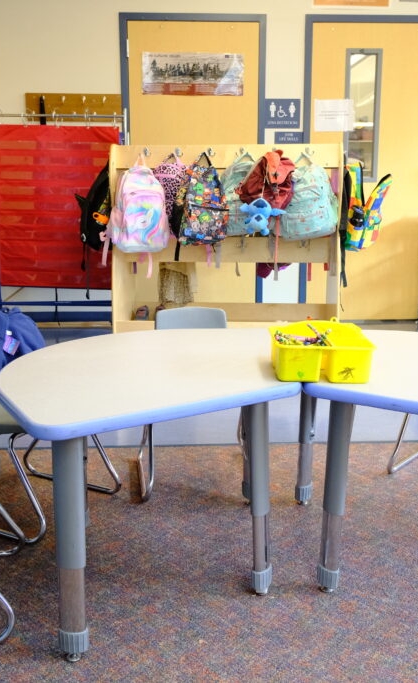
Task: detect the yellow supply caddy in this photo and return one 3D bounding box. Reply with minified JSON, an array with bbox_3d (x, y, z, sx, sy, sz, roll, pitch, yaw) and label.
[{"bbox_3d":[0.271,0.011,1.575,0.235,0.133,0.235,1,13,4],"label":"yellow supply caddy"}]

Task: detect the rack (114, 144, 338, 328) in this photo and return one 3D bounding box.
[{"bbox_3d":[0.104,-0.480,3.766,1.220,1.220,0.500,0,13,3],"label":"rack"}]

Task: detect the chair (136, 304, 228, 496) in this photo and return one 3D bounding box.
[{"bbox_3d":[-0.045,0.195,2.248,0.400,0.565,0.415,-2,13,-7],"label":"chair"}]

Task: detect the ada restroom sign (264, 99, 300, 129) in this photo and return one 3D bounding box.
[{"bbox_3d":[0.528,-1.626,4.679,0.259,0.199,0.010,-1,13,-3],"label":"ada restroom sign"}]

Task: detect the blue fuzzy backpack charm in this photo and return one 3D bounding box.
[{"bbox_3d":[0.264,-0.611,3.196,0.210,0.190,0.110,0,13,-1],"label":"blue fuzzy backpack charm"}]

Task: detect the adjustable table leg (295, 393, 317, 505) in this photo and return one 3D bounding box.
[{"bbox_3d":[0.301,0.269,2.019,0.058,0.500,0.058,-1,13,-3],"label":"adjustable table leg"}]

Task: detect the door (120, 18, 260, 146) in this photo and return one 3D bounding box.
[{"bbox_3d":[-0.107,-1.199,4.764,0.990,2.180,0.085,-1,13,-3],"label":"door"}]

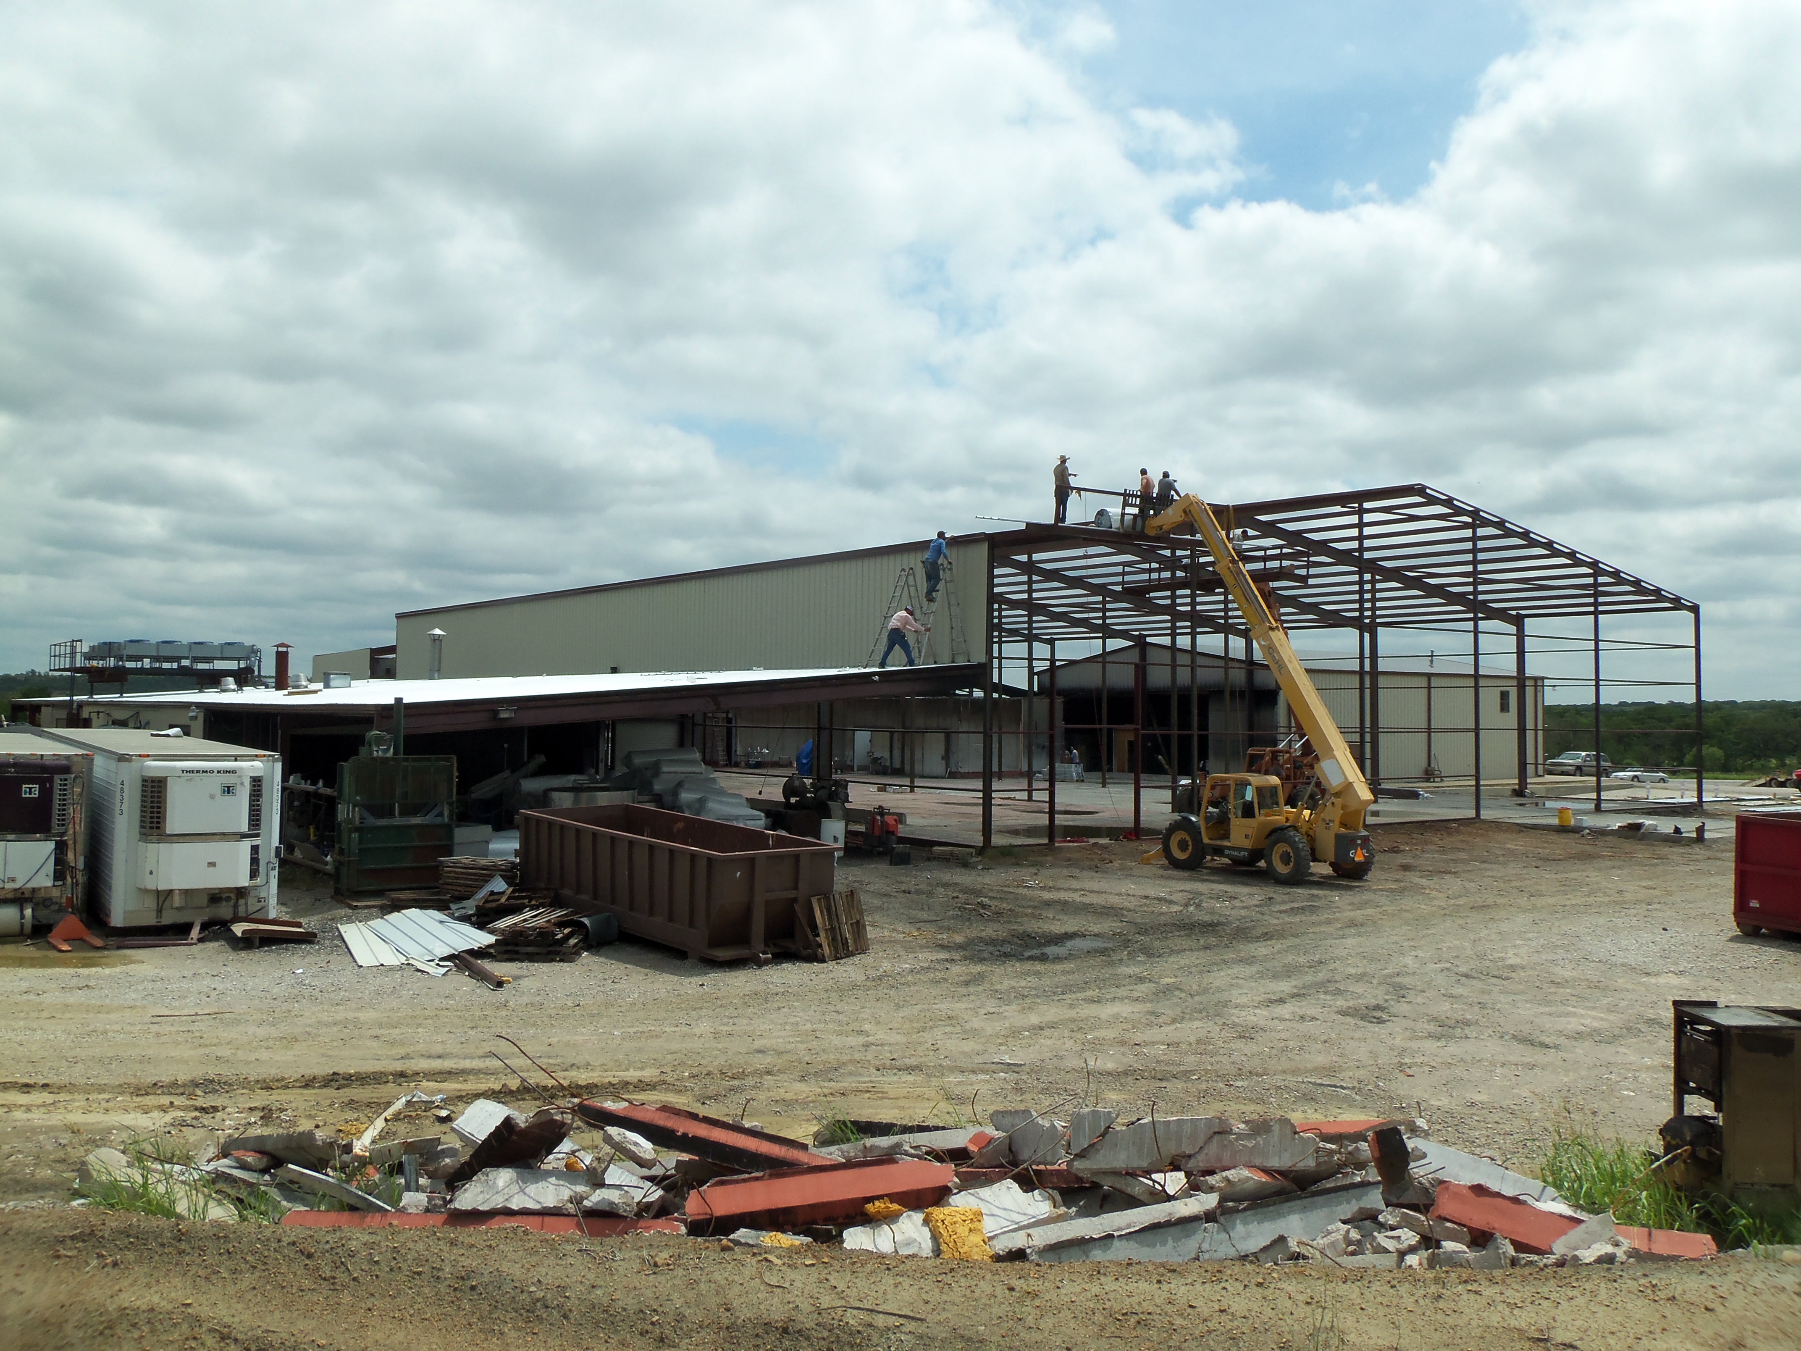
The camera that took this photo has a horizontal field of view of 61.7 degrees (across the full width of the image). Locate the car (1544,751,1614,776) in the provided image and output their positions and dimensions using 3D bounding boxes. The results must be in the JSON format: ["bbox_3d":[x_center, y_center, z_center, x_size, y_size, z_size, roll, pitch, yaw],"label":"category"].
[{"bbox_3d":[51.349,6.730,114.000,5.100,1.900,2.000,1,-2,-33],"label":"car"}]

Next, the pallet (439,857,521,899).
[{"bbox_3d":[-8.240,3.975,29.500,1.220,0.720,1.050,0,-2,16],"label":"pallet"}]

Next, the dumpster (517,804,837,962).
[{"bbox_3d":[-4.270,3.633,27.650,2.440,1.720,7.100,1,1,-41],"label":"dumpster"}]

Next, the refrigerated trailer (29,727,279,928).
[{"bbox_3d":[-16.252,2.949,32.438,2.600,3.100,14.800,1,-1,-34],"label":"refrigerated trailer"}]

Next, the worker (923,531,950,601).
[{"bbox_3d":[0.902,-2.689,37.200,0.580,1.740,0.520,2,-2,-37],"label":"worker"}]

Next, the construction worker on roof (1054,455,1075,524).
[{"bbox_3d":[4.317,-4.850,39.400,0.480,1.780,0.520,1,-2,-35],"label":"construction worker on roof"}]

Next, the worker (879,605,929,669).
[{"bbox_3d":[0.087,-0.954,37.200,1.050,1.520,0.600,1,-2,-25],"label":"worker"}]

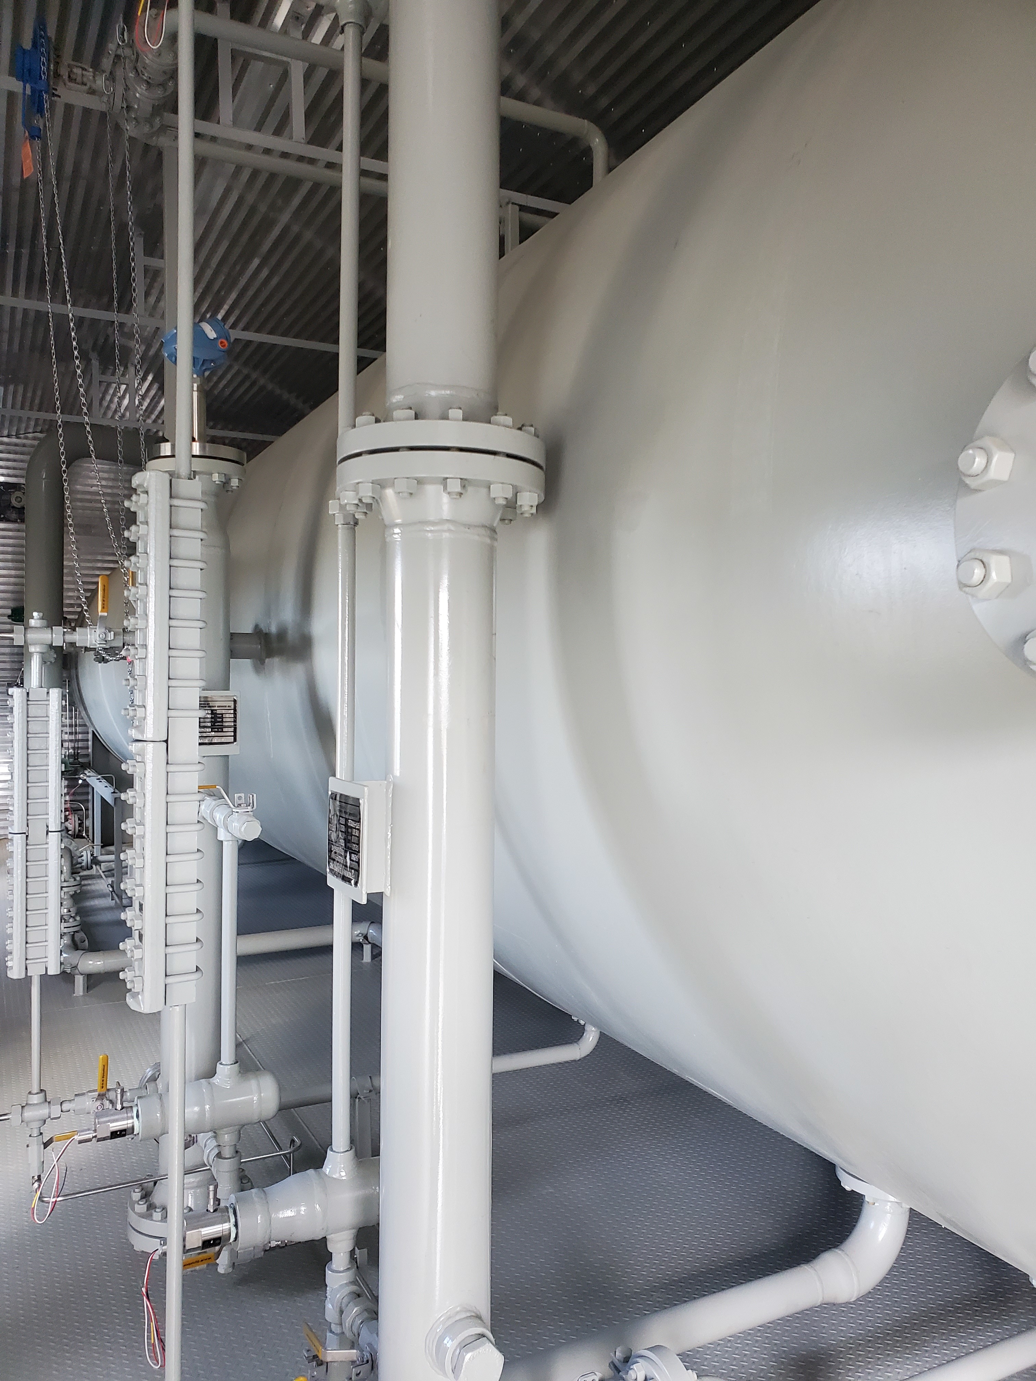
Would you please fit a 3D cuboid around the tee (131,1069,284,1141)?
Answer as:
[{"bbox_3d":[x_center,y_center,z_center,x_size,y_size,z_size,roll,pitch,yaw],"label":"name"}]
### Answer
[{"bbox_3d":[-0.722,0.975,2.429,0.322,0.130,0.120,0,0,-28],"label":"tee"}]

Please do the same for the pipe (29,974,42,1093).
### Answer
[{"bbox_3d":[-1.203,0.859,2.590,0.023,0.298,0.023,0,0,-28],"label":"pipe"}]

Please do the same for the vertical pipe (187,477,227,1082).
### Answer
[{"bbox_3d":[-0.861,0.373,2.770,0.168,1.850,0.168,0,0,-28],"label":"vertical pipe"}]

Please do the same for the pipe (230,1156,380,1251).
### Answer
[{"bbox_3d":[-0.377,0.965,1.958,0.324,0.122,0.120,0,0,-28],"label":"pipe"}]

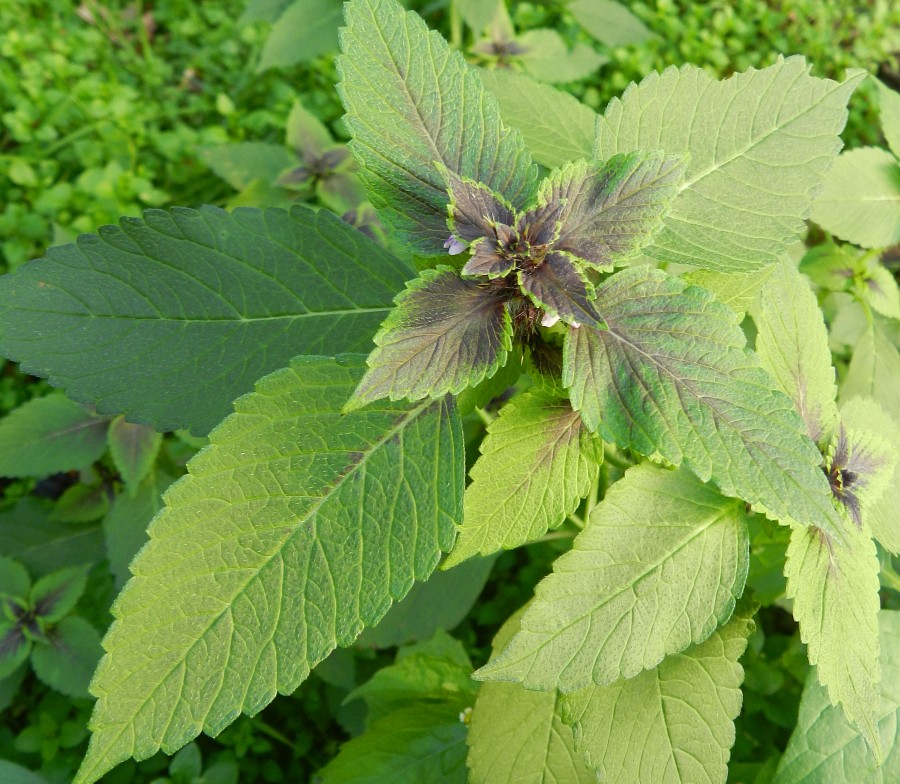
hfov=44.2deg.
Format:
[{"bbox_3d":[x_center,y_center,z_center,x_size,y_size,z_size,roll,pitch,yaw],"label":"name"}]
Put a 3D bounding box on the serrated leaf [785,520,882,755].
[{"bbox_3d":[0.104,0.063,0.291,0.020,0.010,0.063,-9,65,11],"label":"serrated leaf"}]

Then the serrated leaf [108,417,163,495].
[{"bbox_3d":[-0.122,0.025,0.427,0.021,0.006,0.032,-2,81,-1],"label":"serrated leaf"}]

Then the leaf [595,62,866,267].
[{"bbox_3d":[0.079,-0.065,0.301,0.105,0.014,0.062,-33,69,-21],"label":"leaf"}]

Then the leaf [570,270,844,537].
[{"bbox_3d":[0.060,0.005,0.266,0.084,0.014,0.048,42,83,5],"label":"leaf"}]

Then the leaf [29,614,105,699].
[{"bbox_3d":[-0.132,0.092,0.385,0.032,0.005,0.023,43,62,14],"label":"leaf"}]

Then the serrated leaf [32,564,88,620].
[{"bbox_3d":[-0.152,0.078,0.435,0.019,0.006,0.028,39,68,15],"label":"serrated leaf"}]

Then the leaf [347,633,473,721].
[{"bbox_3d":[-0.011,0.092,0.347,0.043,0.010,0.028,-10,53,-7],"label":"leaf"}]

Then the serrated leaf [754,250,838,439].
[{"bbox_3d":[0.107,-0.013,0.341,0.024,0.010,0.064,-7,69,10],"label":"serrated leaf"}]

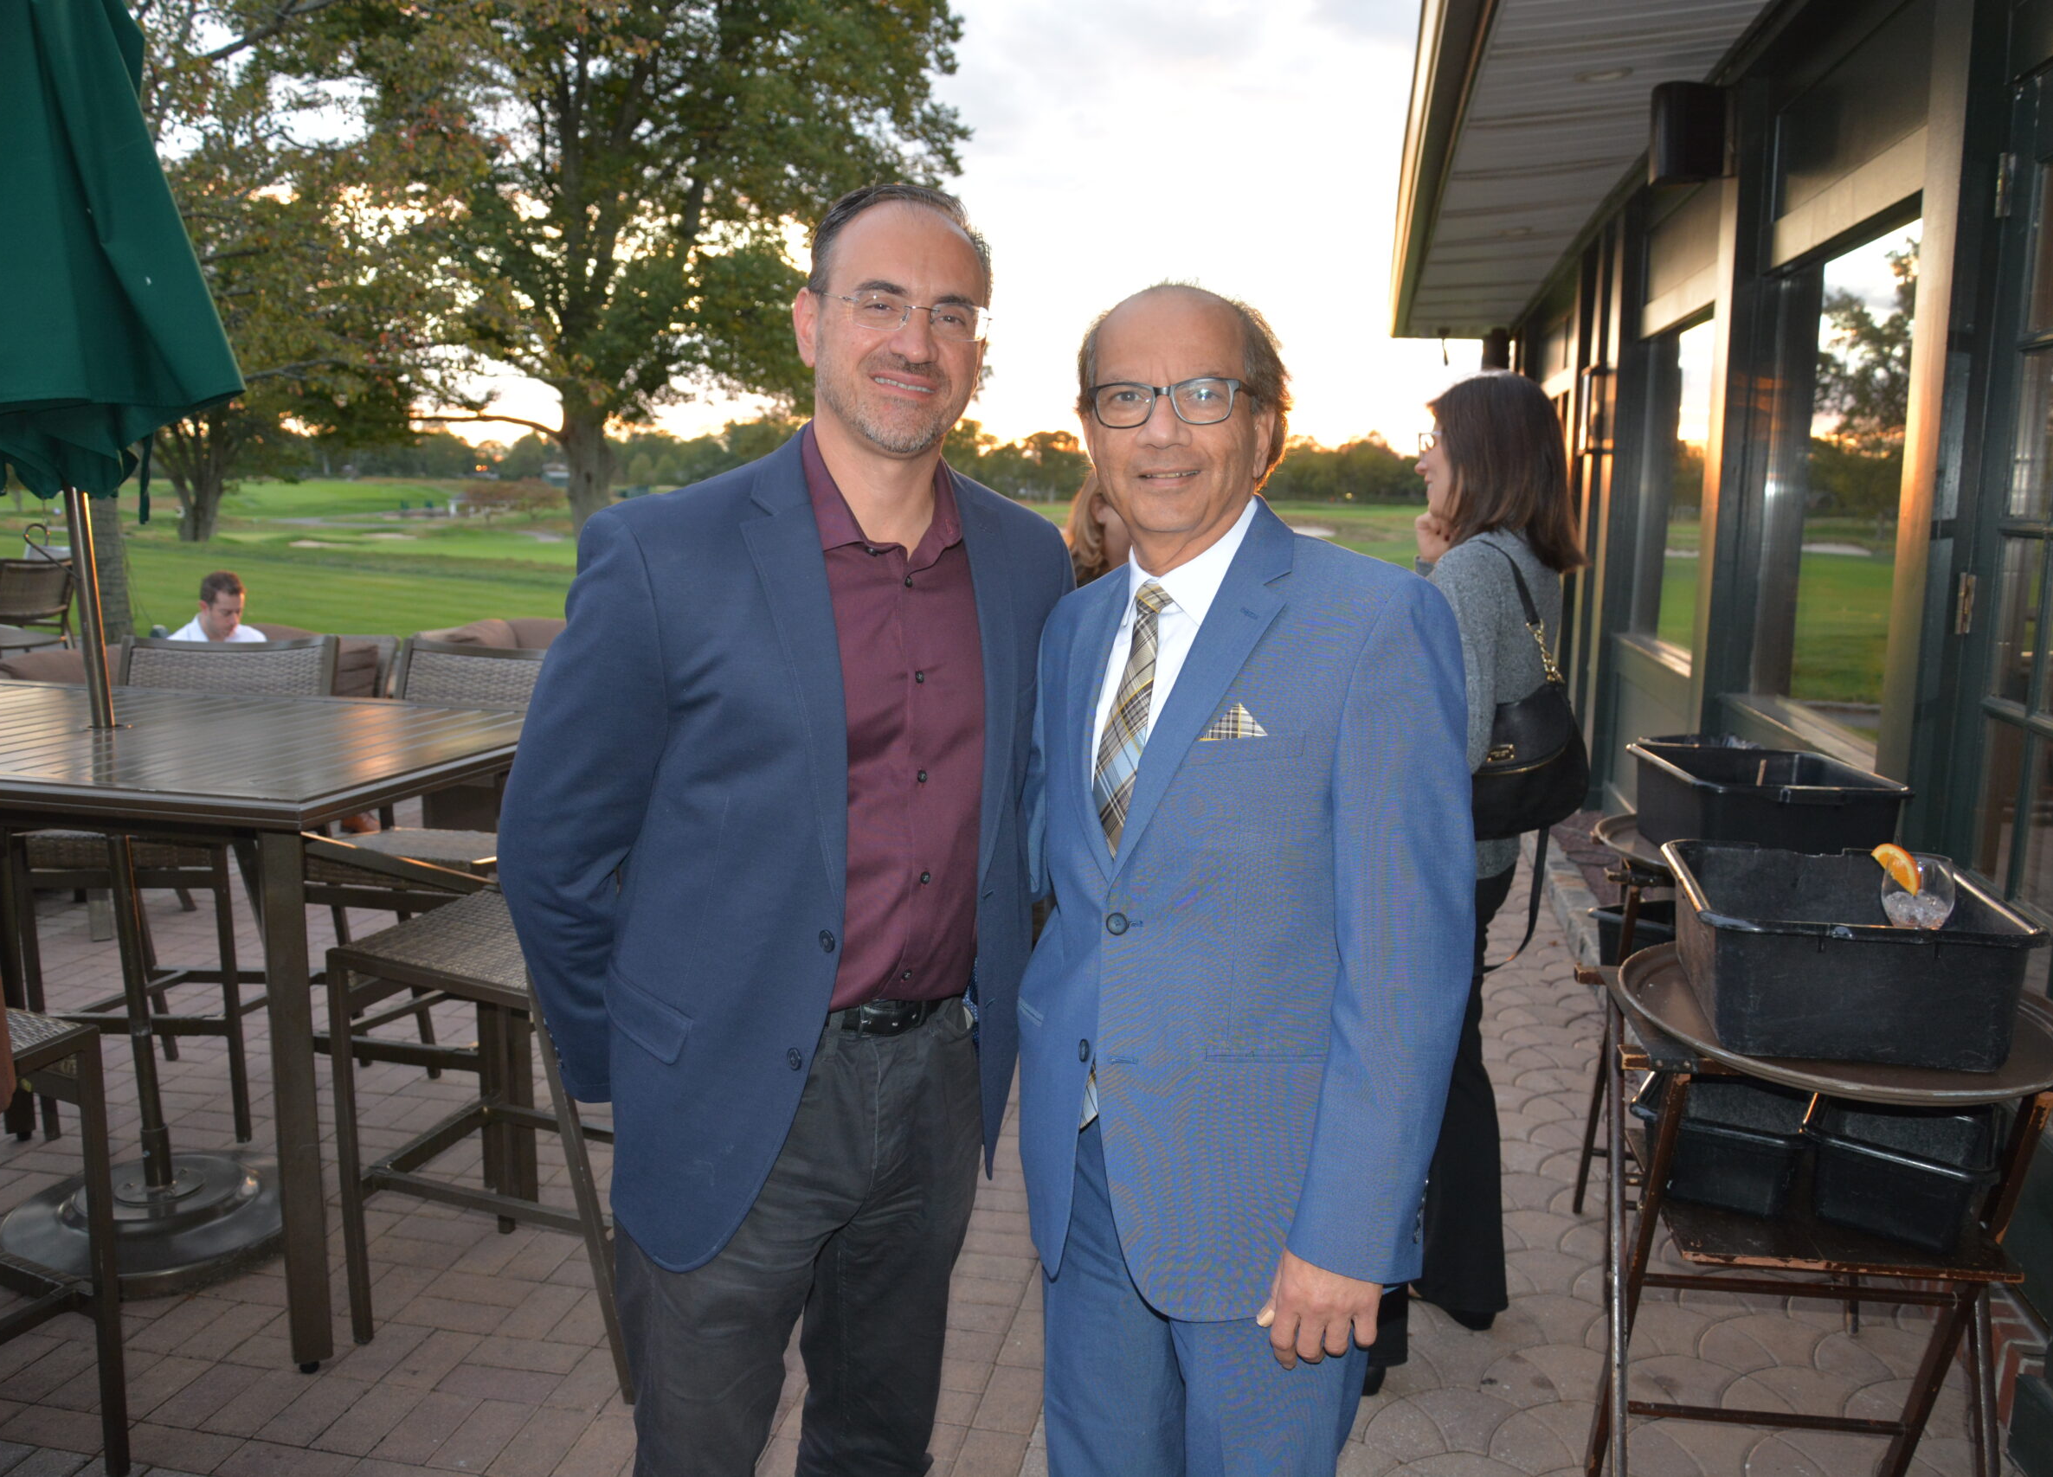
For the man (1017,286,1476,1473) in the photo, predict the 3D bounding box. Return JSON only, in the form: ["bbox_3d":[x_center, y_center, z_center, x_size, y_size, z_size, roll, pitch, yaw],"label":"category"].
[{"bbox_3d":[0.197,0.427,1.646,0.520,1.710,0.340,6,10,31],"label":"man"}]

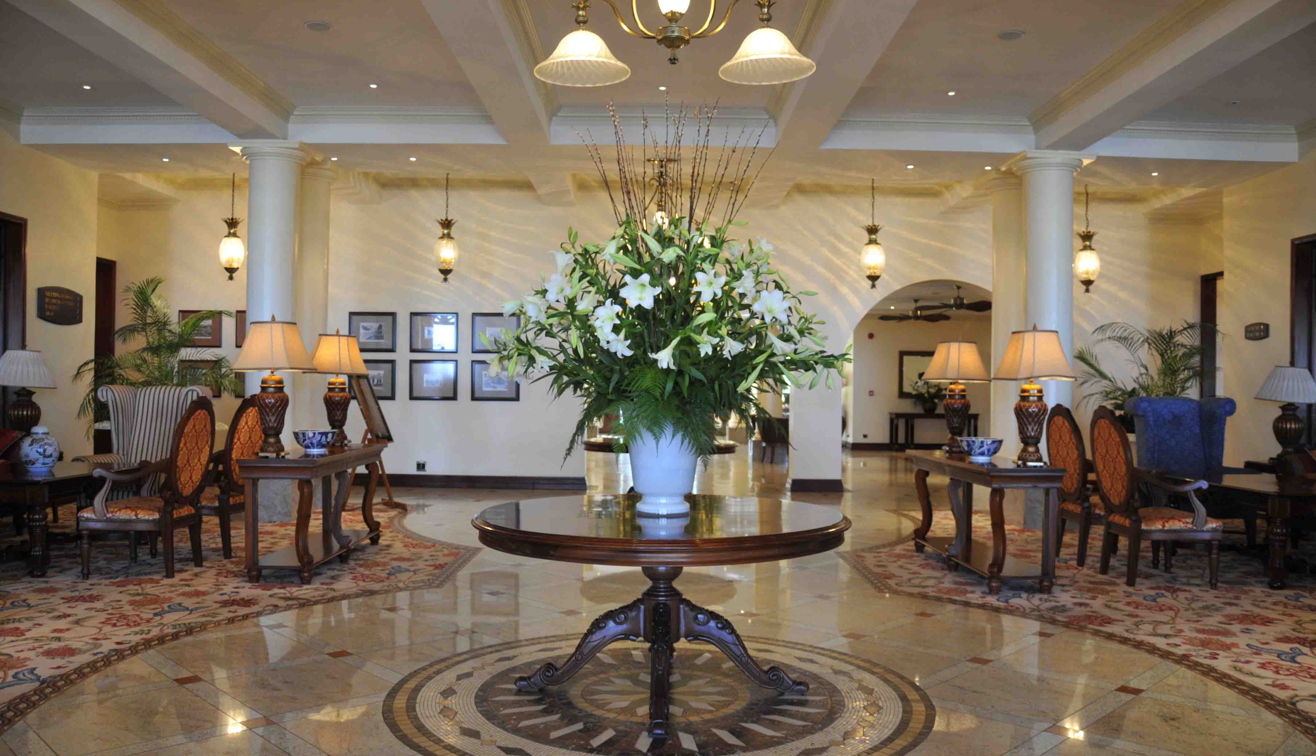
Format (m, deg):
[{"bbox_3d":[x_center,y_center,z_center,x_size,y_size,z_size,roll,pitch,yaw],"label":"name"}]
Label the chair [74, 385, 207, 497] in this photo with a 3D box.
[{"bbox_3d":[-4.139,0.669,8.119,0.920,1.220,0.840,1,-1,0],"label":"chair"}]

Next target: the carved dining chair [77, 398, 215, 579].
[{"bbox_3d":[-3.319,0.693,6.459,0.620,1.140,0.650,1,-1,0],"label":"carved dining chair"}]

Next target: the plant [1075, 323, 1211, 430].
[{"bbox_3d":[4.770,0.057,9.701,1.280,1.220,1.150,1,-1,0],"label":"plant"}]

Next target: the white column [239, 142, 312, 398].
[{"bbox_3d":[-3.515,-0.403,9.077,0.610,3.410,0.610,1,-1,0],"label":"white column"}]

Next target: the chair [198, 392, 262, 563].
[{"bbox_3d":[-3.364,0.714,7.365,0.700,1.185,0.610,1,0,3],"label":"chair"}]

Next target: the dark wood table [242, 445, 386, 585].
[{"bbox_3d":[-2.411,0.917,7.024,0.500,0.797,1.620,1,0,0],"label":"dark wood table"}]

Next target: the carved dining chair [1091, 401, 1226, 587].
[{"bbox_3d":[3.291,0.773,6.589,0.620,1.150,0.650,1,-1,0],"label":"carved dining chair"}]

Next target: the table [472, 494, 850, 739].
[{"bbox_3d":[0.014,0.900,3.986,1.500,0.730,1.500,1,-1,0],"label":"table"}]

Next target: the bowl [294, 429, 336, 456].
[{"bbox_3d":[-2.354,0.441,6.767,0.305,0.160,0.305,1,0,0],"label":"bowl"}]

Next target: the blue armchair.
[{"bbox_3d":[4.281,0.787,8.036,0.880,1.230,0.840,1,0,0],"label":"blue armchair"}]

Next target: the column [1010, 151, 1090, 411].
[{"bbox_3d":[3.664,-0.320,9.227,0.620,3.430,0.620,1,-1,0],"label":"column"}]

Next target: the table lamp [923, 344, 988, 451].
[{"bbox_3d":[2.314,0.132,7.649,0.510,0.910,0.510,1,0,0],"label":"table lamp"}]

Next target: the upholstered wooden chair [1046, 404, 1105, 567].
[{"bbox_3d":[3.371,0.795,7.465,0.700,1.185,0.610,1,0,-2],"label":"upholstered wooden chair"}]

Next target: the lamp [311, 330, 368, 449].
[{"bbox_3d":[-2.501,0.074,7.699,0.500,0.910,0.500,1,-1,0],"label":"lamp"}]

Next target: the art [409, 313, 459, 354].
[{"bbox_3d":[-2.761,-0.556,12.174,0.590,0.495,0.035,1,0,0],"label":"art"}]

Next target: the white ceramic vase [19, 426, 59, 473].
[{"bbox_3d":[-4.452,0.511,7.097,0.290,0.325,0.290,1,0,0],"label":"white ceramic vase"}]

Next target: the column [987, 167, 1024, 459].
[{"bbox_3d":[3.714,-0.308,10.207,0.610,3.440,0.610,1,-1,0],"label":"column"}]

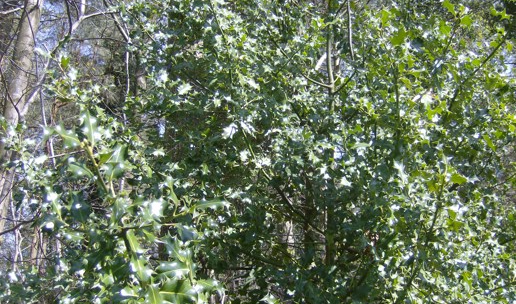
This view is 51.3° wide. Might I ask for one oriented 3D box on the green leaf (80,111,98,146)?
[{"bbox_3d":[-0.345,-0.048,1.100,0.037,0.074,0.015,-5,-17,-8],"label":"green leaf"}]

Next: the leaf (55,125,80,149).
[{"bbox_3d":[-0.390,-0.032,1.100,0.058,0.040,0.015,27,-32,-5],"label":"leaf"}]

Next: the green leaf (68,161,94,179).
[{"bbox_3d":[-0.361,0.036,1.100,0.056,0.033,0.014,29,-41,-10],"label":"green leaf"}]

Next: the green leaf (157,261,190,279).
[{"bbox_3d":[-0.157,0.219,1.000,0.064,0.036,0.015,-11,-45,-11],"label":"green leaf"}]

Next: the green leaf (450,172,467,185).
[{"bbox_3d":[0.728,0.096,1.950,0.060,0.040,0.013,14,32,11],"label":"green leaf"}]

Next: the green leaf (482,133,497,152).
[{"bbox_3d":[0.797,-0.033,1.850,0.013,0.070,0.034,-22,-13,-43],"label":"green leaf"}]

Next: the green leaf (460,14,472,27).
[{"bbox_3d":[0.873,-0.551,2.250,0.052,0.042,0.012,-6,32,11],"label":"green leaf"}]

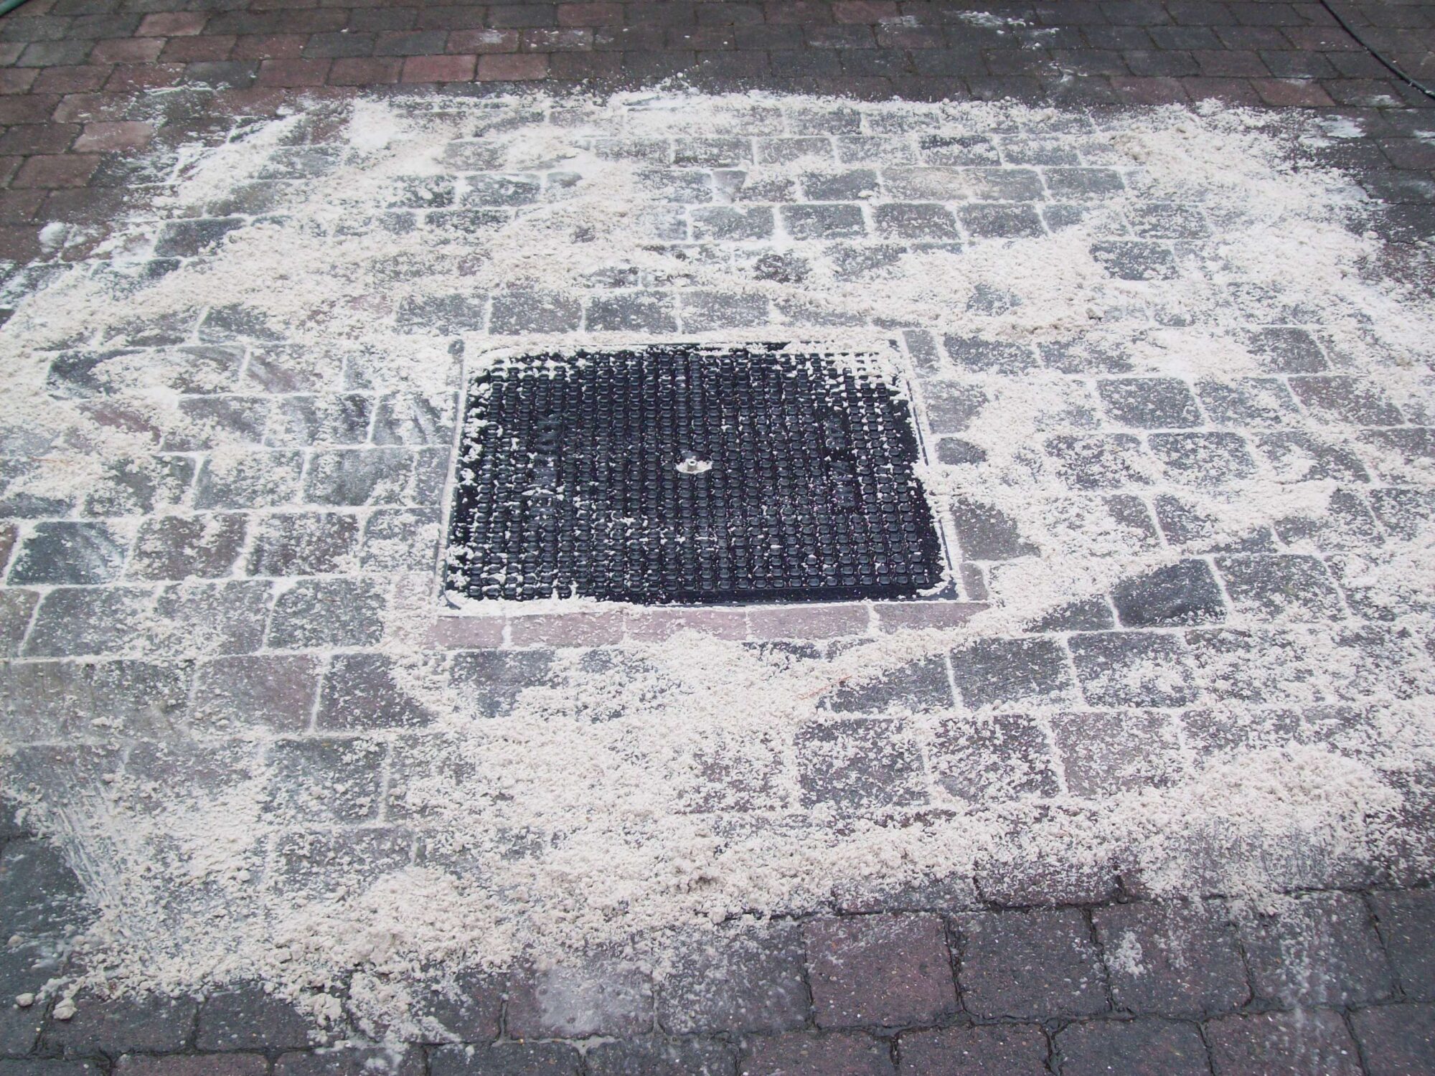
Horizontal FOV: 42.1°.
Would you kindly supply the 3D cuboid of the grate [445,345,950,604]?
[{"bbox_3d":[-0.035,-0.092,2.605,0.633,0.040,0.633,0,36,-3],"label":"grate"}]

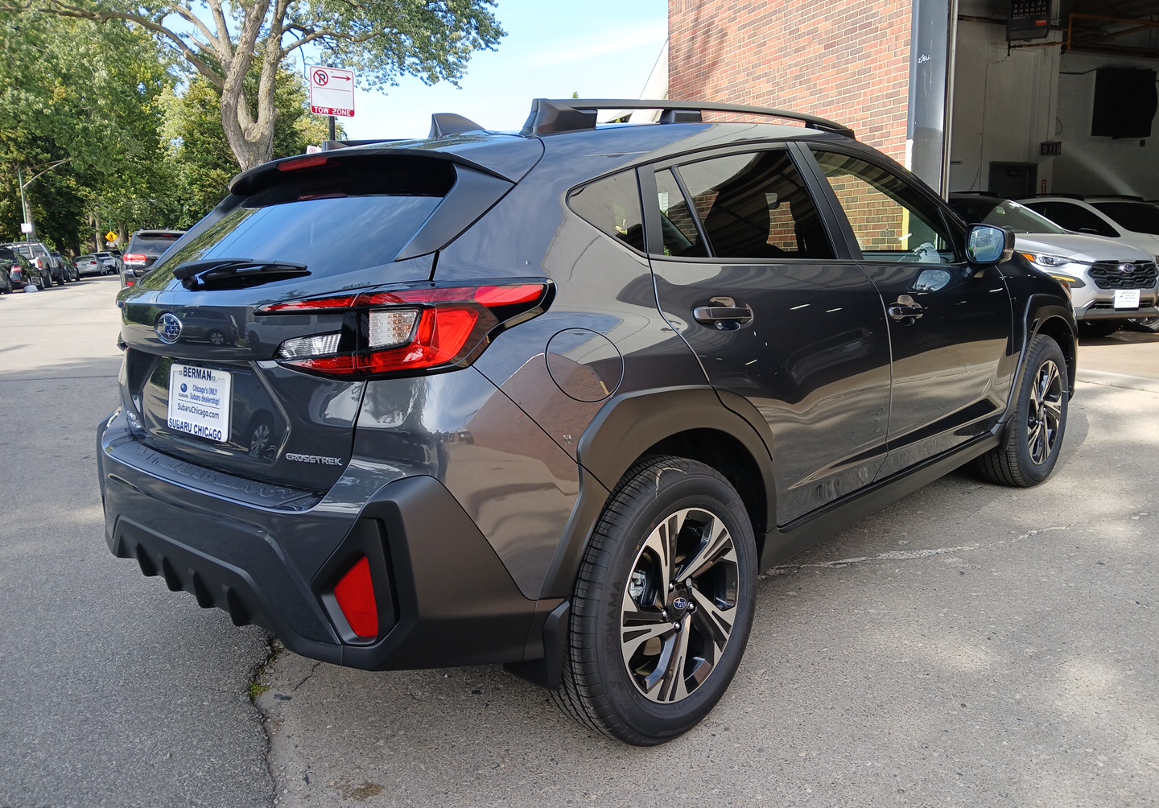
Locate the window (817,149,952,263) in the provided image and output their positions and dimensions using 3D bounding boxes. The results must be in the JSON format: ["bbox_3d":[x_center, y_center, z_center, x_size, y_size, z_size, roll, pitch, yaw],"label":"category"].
[{"bbox_3d":[1.074,-0.672,3.024,0.760,0.410,0.050,-13,-10,-44],"label":"window"}]

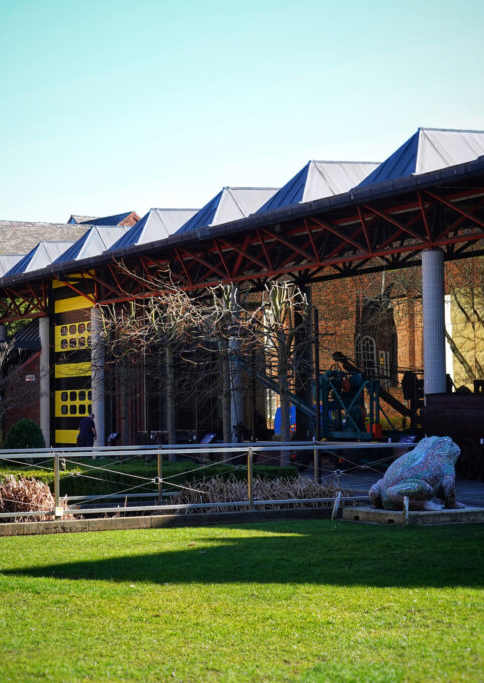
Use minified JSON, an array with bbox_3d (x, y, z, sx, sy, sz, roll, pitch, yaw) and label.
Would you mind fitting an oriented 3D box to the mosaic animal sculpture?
[{"bbox_3d":[2.587,1.927,20.940,1.170,1.070,0.950,1,-4,-30],"label":"mosaic animal sculpture"}]

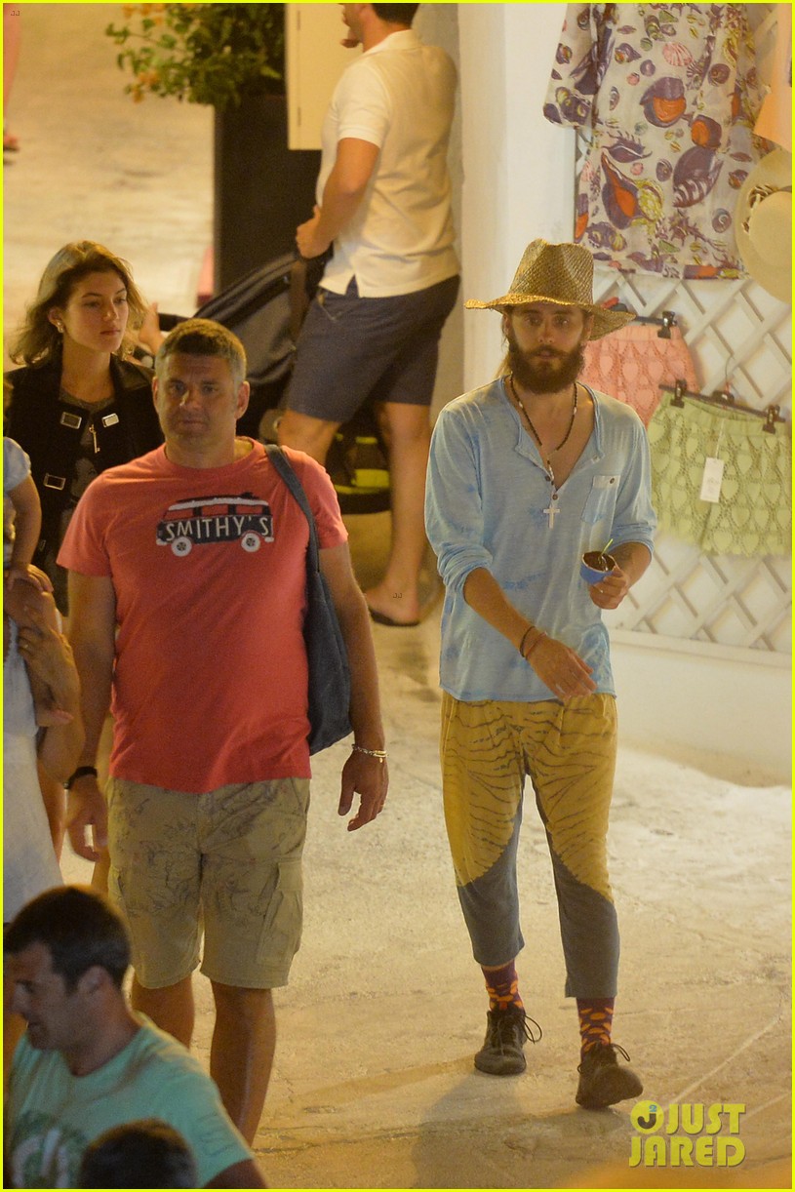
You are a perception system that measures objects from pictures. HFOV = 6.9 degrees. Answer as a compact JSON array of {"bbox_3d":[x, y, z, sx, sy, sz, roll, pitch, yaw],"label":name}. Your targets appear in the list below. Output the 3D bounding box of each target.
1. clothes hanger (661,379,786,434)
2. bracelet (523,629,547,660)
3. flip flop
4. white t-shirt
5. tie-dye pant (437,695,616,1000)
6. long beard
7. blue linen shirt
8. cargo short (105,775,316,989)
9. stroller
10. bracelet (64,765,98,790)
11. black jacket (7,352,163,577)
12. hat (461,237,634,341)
[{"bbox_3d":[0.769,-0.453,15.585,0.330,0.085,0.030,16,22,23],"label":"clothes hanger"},{"bbox_3d":[0.284,0.100,13.758,0.030,0.056,0.066,38,73,20],"label":"bracelet"},{"bbox_3d":[-0.034,0.049,17.811,0.270,0.050,0.105,14,20,42],"label":"flip flop"},{"bbox_3d":[-0.023,-1.147,17.597,0.310,0.680,0.480,6,16,21],"label":"white t-shirt"},{"bbox_3d":[0.281,0.490,14.017,0.375,0.680,0.340,-2,15,-8],"label":"tie-dye pant"},{"bbox_3d":[0.307,-0.481,13.707,0.165,0.135,0.120,-1,7,-3],"label":"long beard"},{"bbox_3d":[0.300,-0.111,13.867,0.480,0.660,0.310,-2,15,-8],"label":"blue linen shirt"},{"bbox_3d":[-0.372,0.530,13.012,0.390,0.470,0.290,3,18,9],"label":"cargo short"},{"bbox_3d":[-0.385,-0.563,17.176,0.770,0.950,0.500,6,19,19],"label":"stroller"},{"bbox_3d":[-0.611,0.355,12.799,0.068,0.016,0.062,-11,-24,-5],"label":"bracelet"},{"bbox_3d":[-0.678,-0.289,14.389,0.410,0.500,0.270,-2,15,-6],"label":"black jacket"},{"bbox_3d":[0.307,-0.611,13.281,0.345,0.155,0.370,3,8,-1],"label":"hat"}]

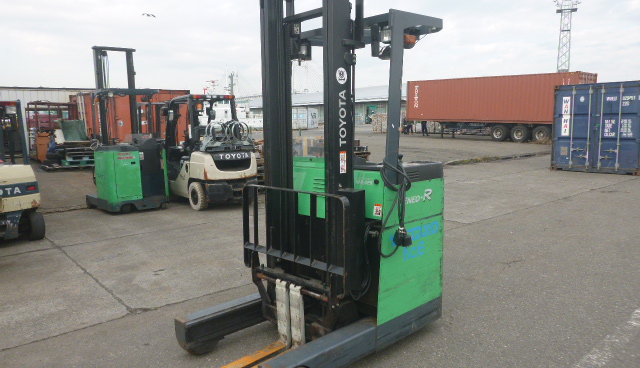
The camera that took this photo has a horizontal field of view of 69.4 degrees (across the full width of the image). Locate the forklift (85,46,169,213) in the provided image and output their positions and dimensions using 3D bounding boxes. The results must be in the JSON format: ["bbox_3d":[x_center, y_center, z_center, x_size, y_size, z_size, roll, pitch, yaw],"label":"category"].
[{"bbox_3d":[-4.043,-1.115,9.281,1.020,3.000,2.100,-9,11,-41],"label":"forklift"}]

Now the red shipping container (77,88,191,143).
[{"bbox_3d":[-7.192,-2.029,17.253,2.440,2.590,6.060,-8,11,-39],"label":"red shipping container"}]

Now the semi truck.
[{"bbox_3d":[11.336,-5.024,31.063,2.500,4.053,12.400,-8,12,-38],"label":"semi truck"}]

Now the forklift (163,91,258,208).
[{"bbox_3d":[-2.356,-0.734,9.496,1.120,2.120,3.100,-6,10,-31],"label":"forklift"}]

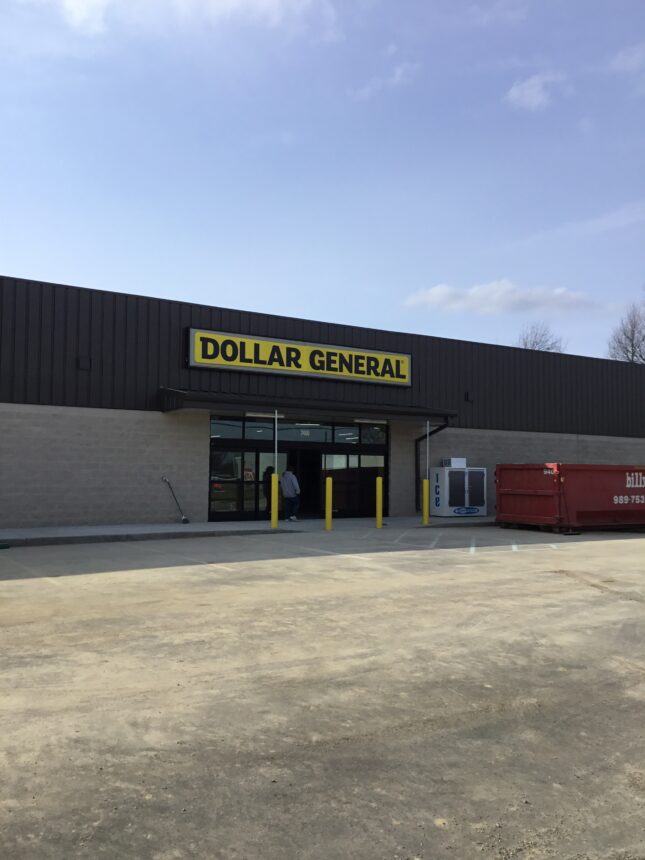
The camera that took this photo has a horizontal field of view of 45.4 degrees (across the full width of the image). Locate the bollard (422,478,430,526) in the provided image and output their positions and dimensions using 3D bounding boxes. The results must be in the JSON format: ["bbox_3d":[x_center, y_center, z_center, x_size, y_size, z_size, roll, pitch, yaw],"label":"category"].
[{"bbox_3d":[3.048,2.126,22.677,0.173,1.340,0.173,3,-4,-33],"label":"bollard"}]

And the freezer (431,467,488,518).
[{"bbox_3d":[4.591,2.086,26.041,1.890,1.640,0.780,3,-4,-33],"label":"freezer"}]

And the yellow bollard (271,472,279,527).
[{"bbox_3d":[-1.228,1.833,19.922,0.173,1.400,0.173,1,-3,0],"label":"yellow bollard"}]

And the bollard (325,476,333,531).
[{"bbox_3d":[0.177,2.002,20.823,0.173,1.440,0.173,3,-4,-33],"label":"bollard"}]

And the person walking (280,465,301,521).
[{"bbox_3d":[-0.916,1.844,22.688,0.560,1.670,0.420,1,-3,-14],"label":"person walking"}]

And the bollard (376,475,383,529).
[{"bbox_3d":[1.606,2.043,21.747,0.173,1.430,0.173,1,-3,0],"label":"bollard"}]

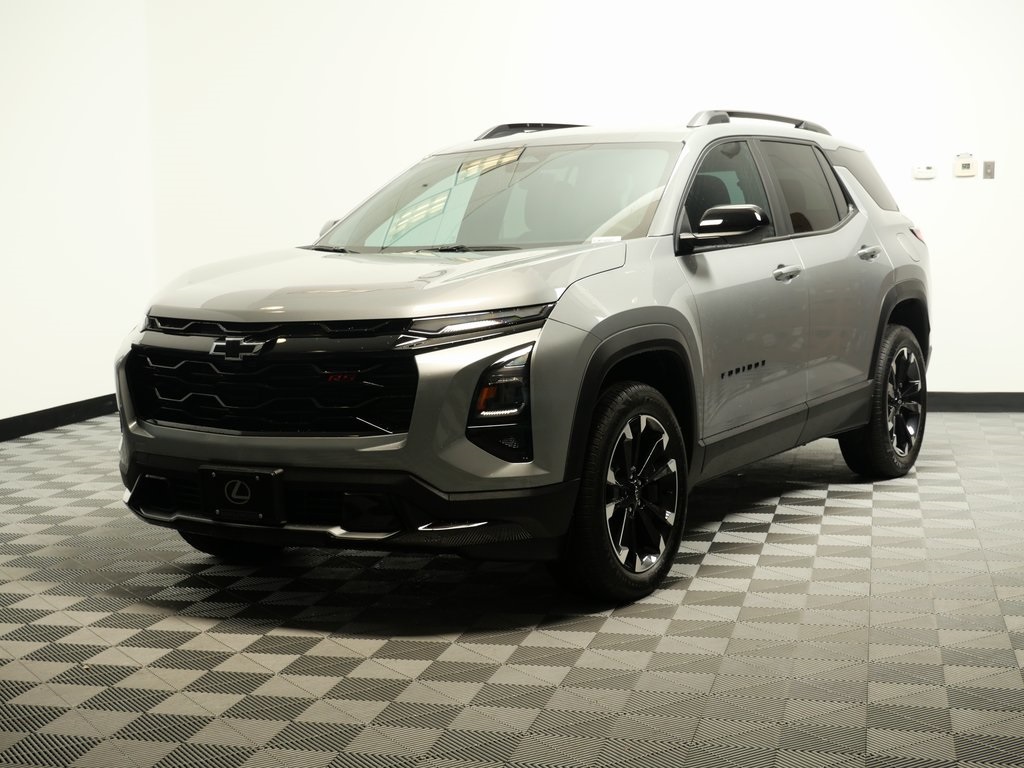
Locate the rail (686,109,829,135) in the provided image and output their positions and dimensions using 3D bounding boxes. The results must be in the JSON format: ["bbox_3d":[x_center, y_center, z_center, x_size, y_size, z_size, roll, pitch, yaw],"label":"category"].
[{"bbox_3d":[1.115,-1.132,5.995,0.078,0.103,1.548,3,7,34],"label":"rail"}]

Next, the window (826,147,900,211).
[{"bbox_3d":[1.652,-0.972,6.496,0.216,0.294,0.784,3,7,34],"label":"window"}]

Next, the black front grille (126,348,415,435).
[{"bbox_3d":[-0.792,0.023,4.138,1.196,0.274,0.157,3,7,34],"label":"black front grille"}]

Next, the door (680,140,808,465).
[{"bbox_3d":[0.813,-0.344,5.088,0.265,1.215,1.147,3,7,34],"label":"door"}]

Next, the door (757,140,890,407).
[{"bbox_3d":[1.354,-0.479,5.894,0.265,1.176,1.107,3,7,34],"label":"door"}]

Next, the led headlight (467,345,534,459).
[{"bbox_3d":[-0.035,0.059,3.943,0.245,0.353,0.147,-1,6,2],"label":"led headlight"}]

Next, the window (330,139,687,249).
[{"bbox_3d":[-0.051,-0.720,5.206,1.431,0.431,0.794,3,7,34],"label":"window"}]

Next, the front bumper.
[{"bbox_3d":[-0.700,0.354,4.298,1.803,0.314,0.461,3,7,34],"label":"front bumper"}]

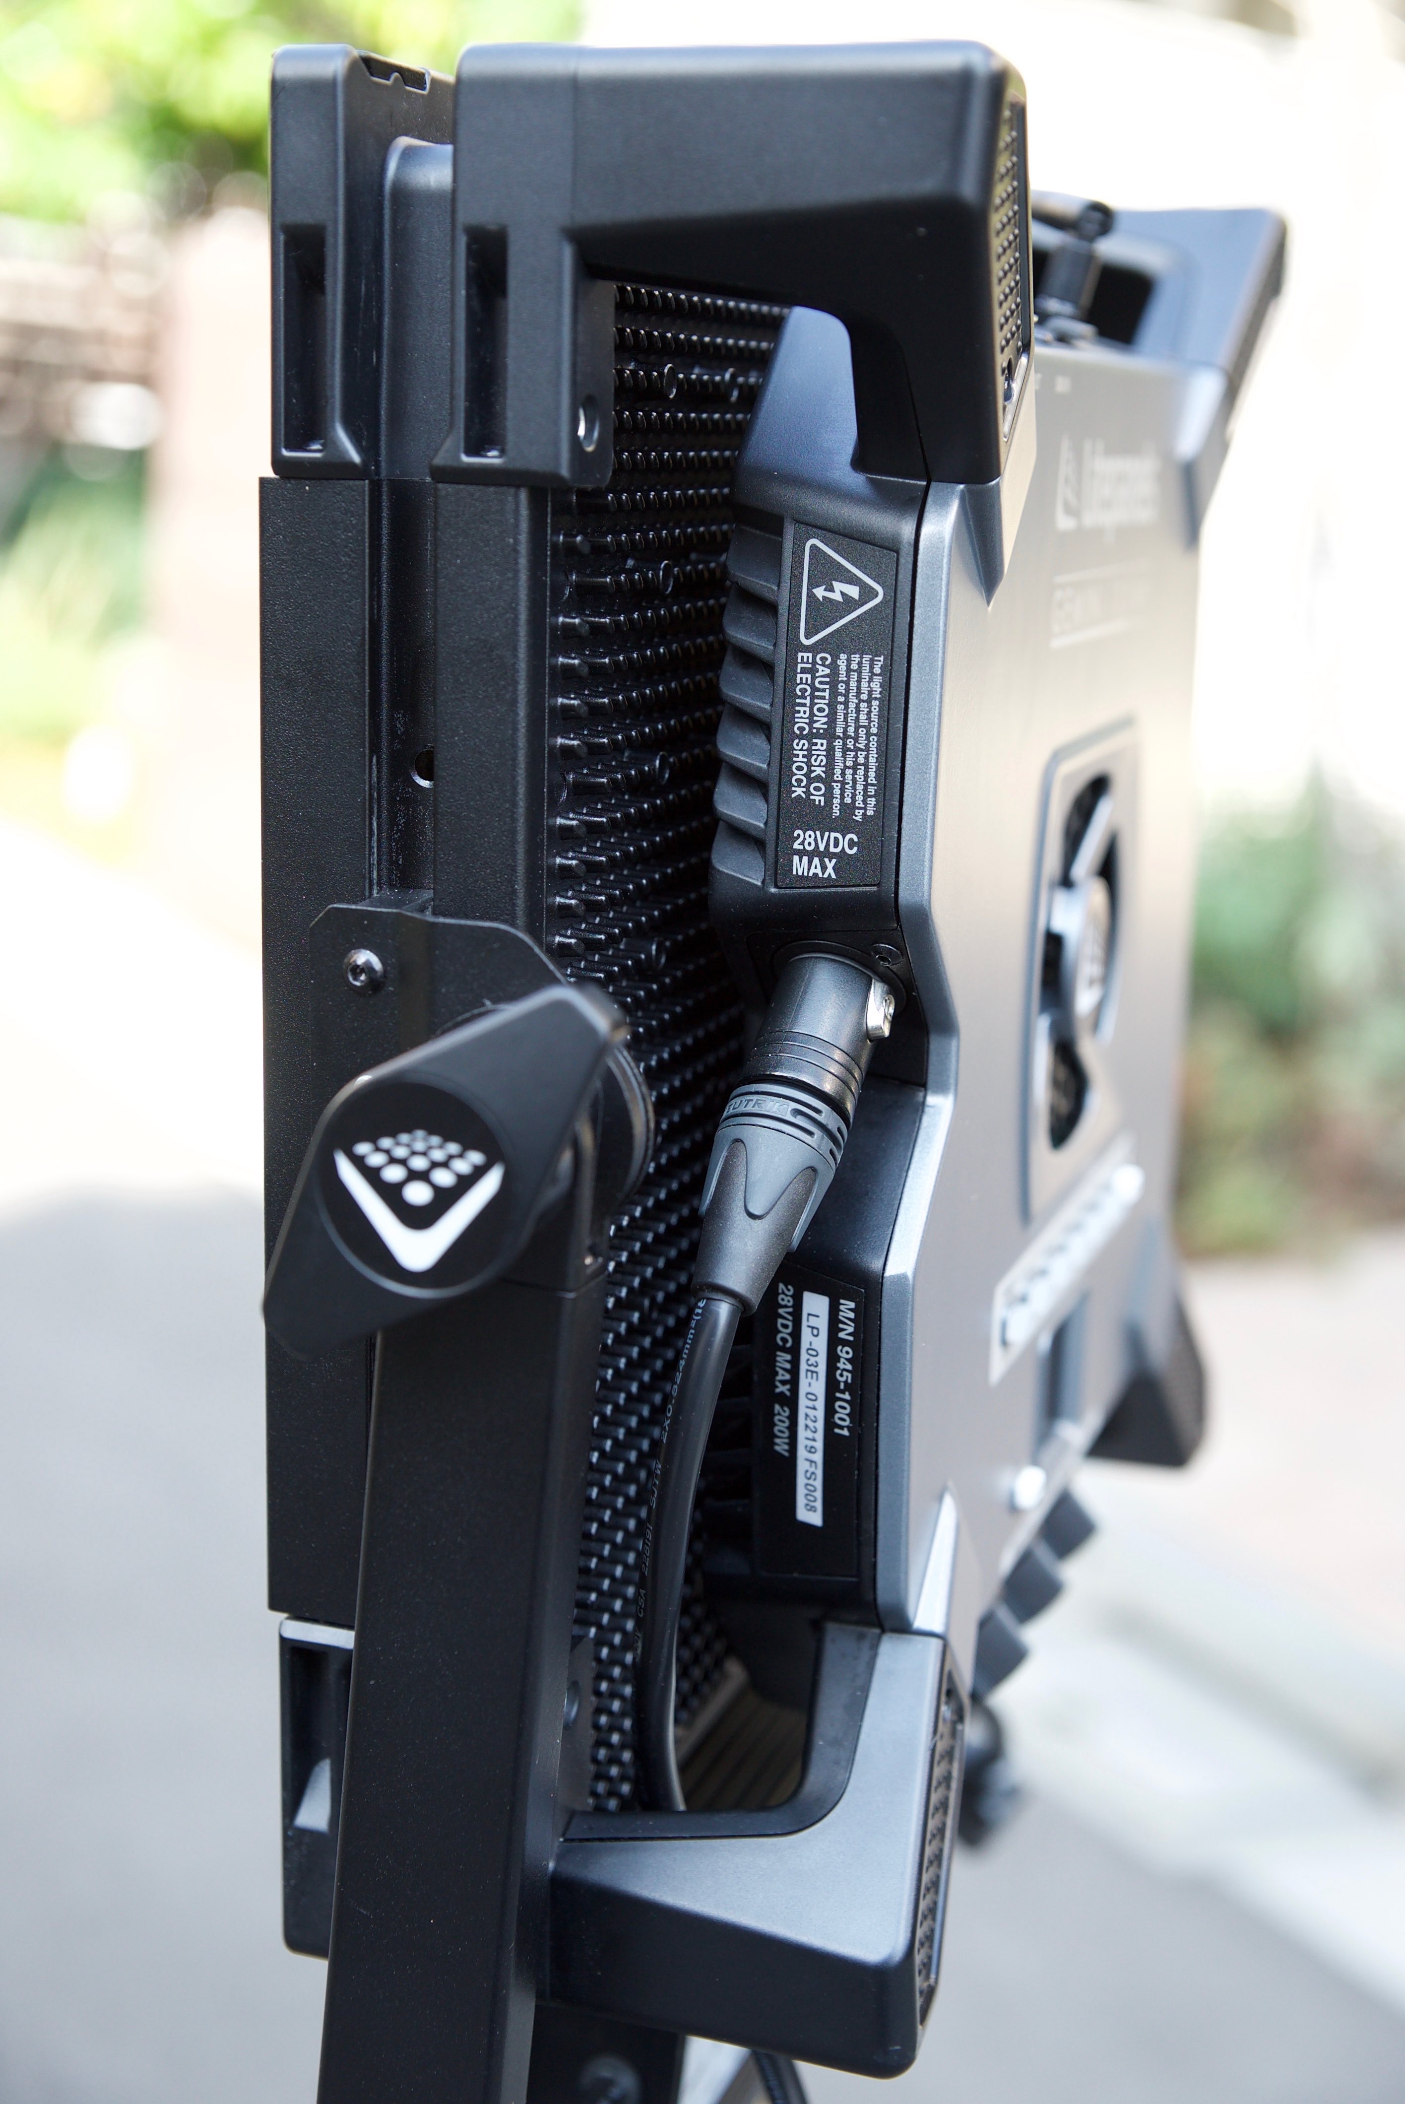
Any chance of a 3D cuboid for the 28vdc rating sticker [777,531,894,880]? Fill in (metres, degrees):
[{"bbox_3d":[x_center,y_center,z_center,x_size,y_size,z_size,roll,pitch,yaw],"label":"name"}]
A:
[{"bbox_3d":[0.022,-0.055,0.468,0.018,0.058,0.001,7,13,18],"label":"28vdc rating sticker"}]

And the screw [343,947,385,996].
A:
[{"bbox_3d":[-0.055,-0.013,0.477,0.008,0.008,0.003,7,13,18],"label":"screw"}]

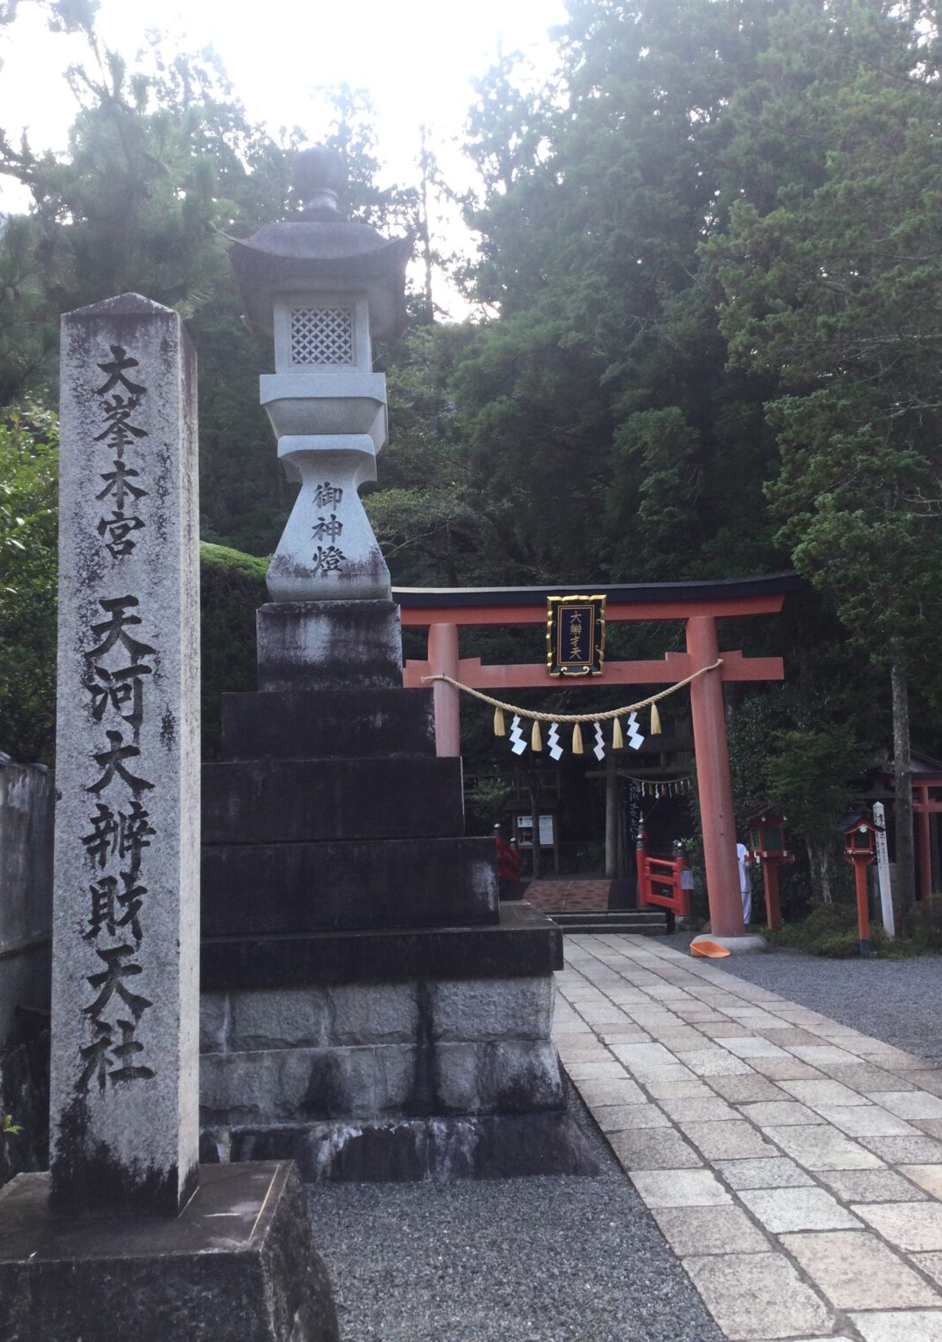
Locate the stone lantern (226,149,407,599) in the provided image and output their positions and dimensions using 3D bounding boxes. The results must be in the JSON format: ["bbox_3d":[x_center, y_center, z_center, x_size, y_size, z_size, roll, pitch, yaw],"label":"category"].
[{"bbox_3d":[-0.866,-1.821,7.313,1.117,2.961,1.117,-2,-8,-2],"label":"stone lantern"}]

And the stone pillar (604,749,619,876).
[{"bbox_3d":[3.471,3.526,29.604,0.298,3.104,0.285,0,-8,-2],"label":"stone pillar"}]

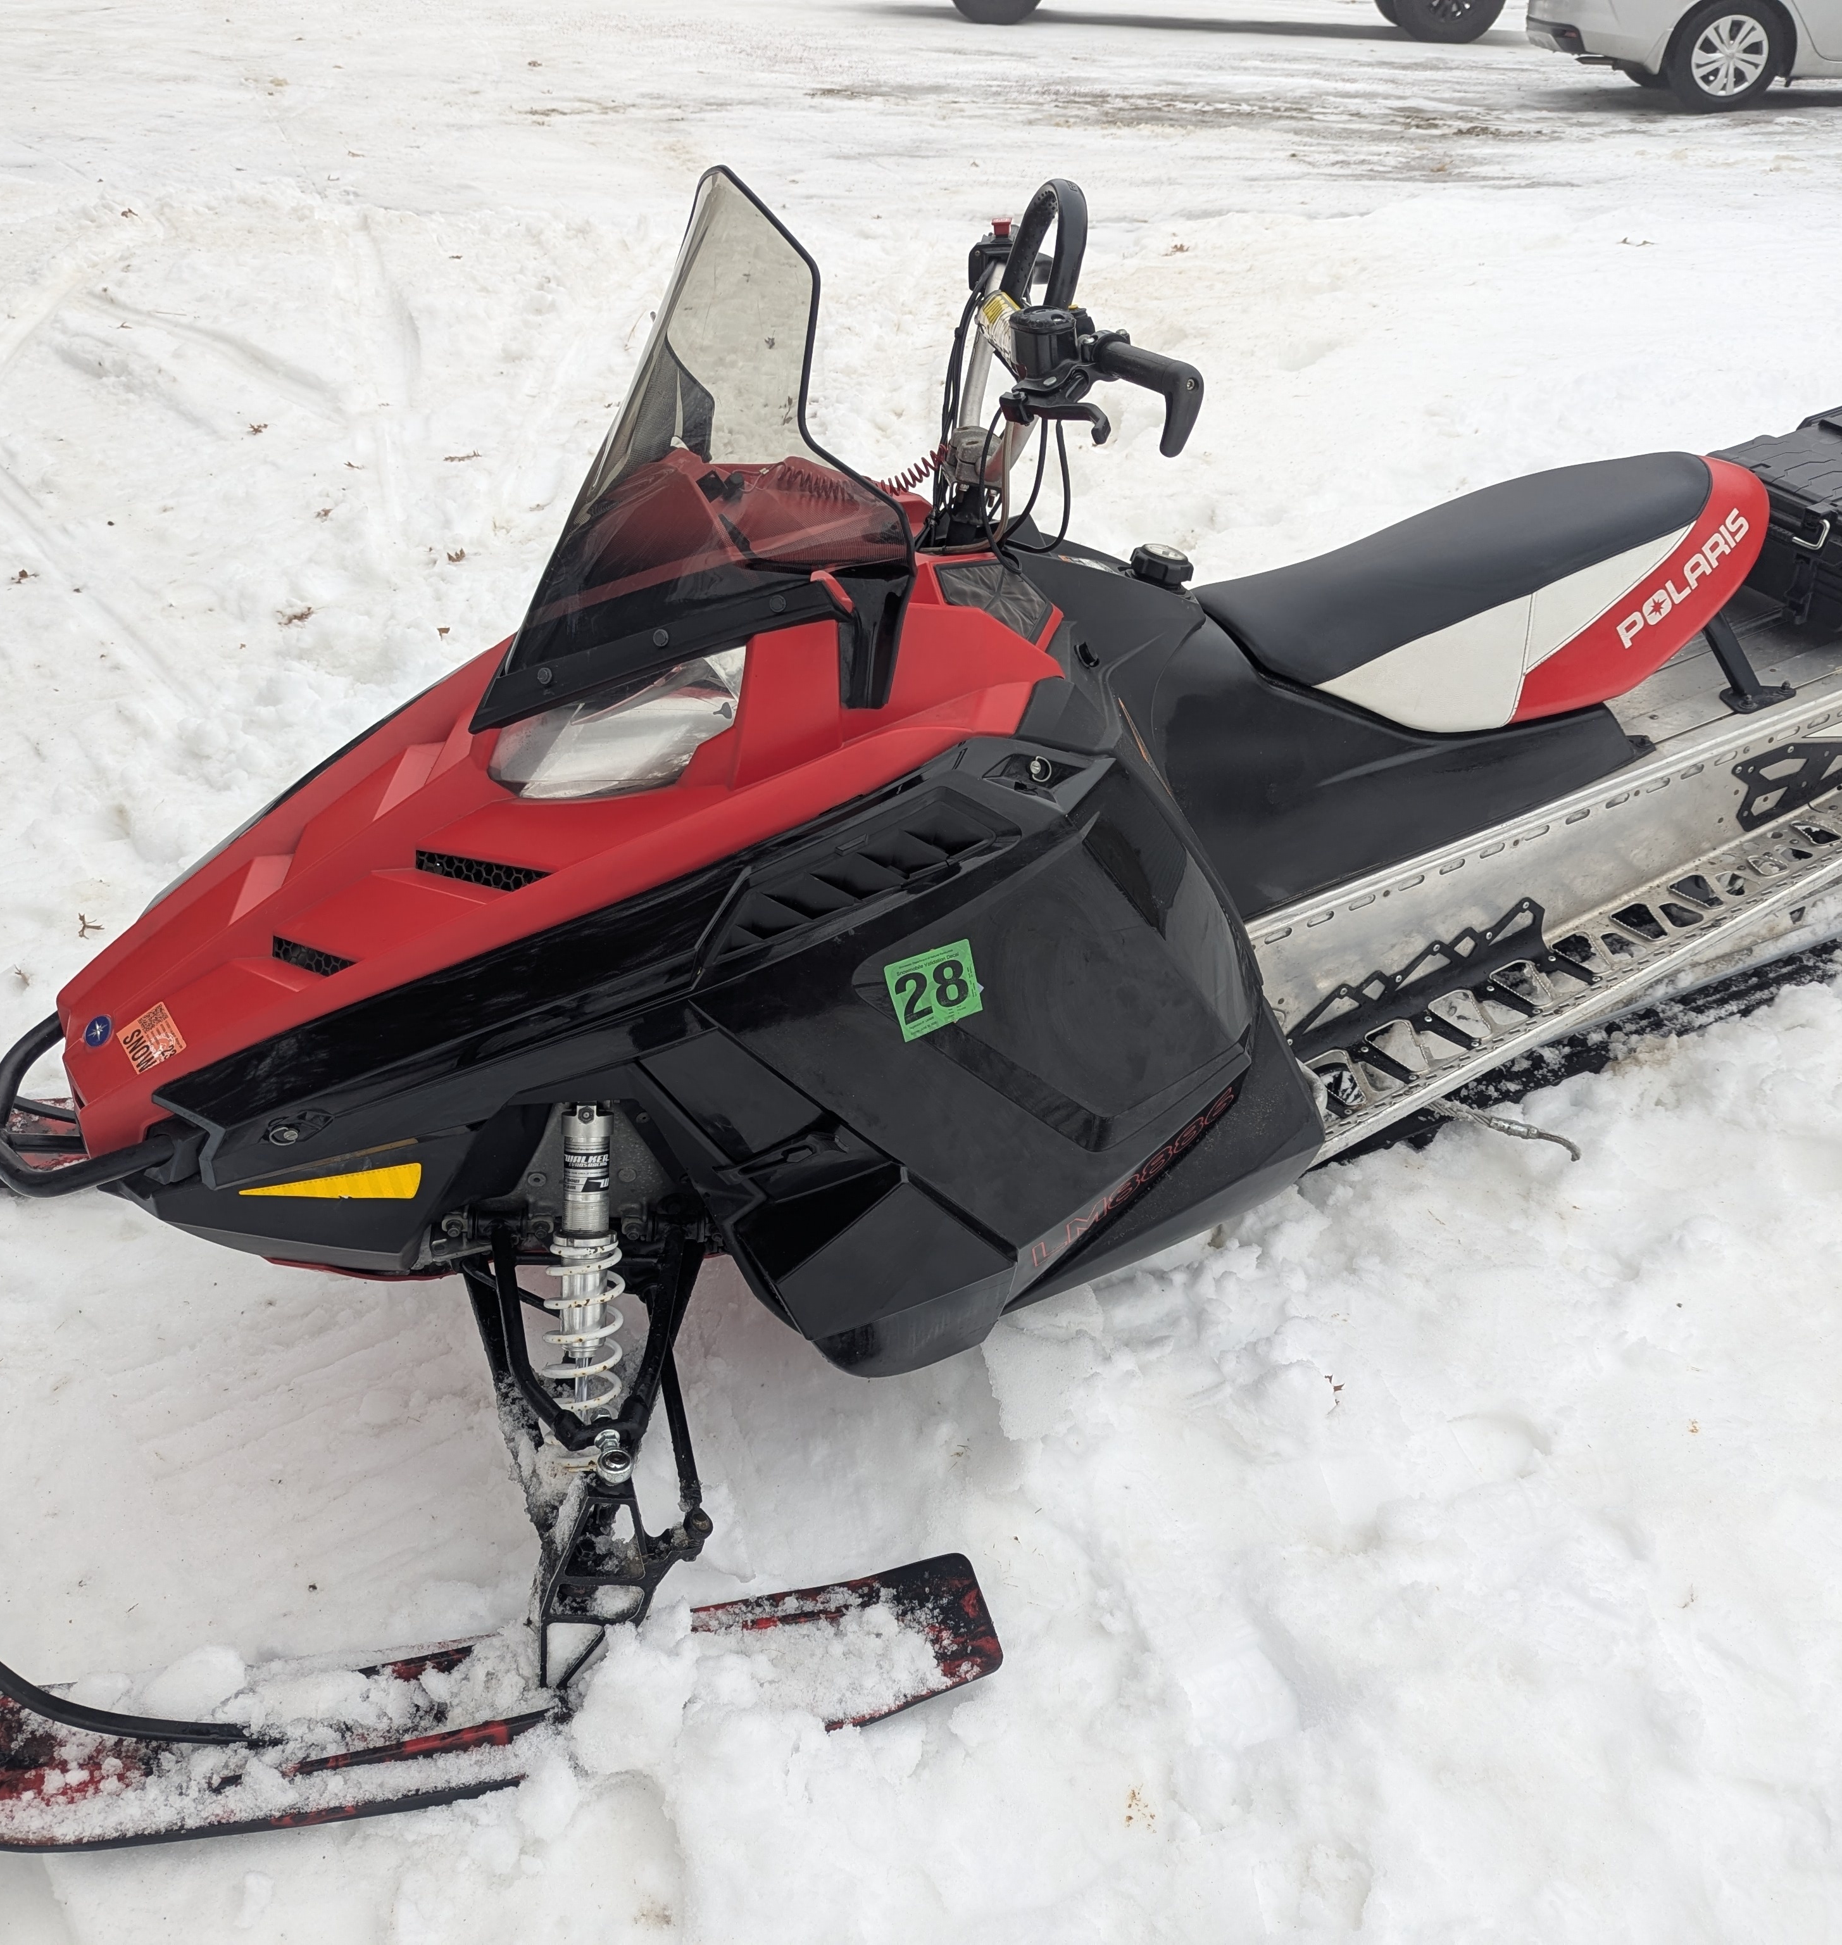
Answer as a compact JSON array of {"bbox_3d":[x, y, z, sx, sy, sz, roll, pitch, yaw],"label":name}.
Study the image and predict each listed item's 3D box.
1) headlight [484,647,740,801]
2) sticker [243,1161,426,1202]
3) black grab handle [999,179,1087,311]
[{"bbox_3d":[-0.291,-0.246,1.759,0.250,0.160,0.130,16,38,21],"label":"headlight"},{"bbox_3d":[-0.587,0.215,1.791,0.176,0.045,0.005,-4,35,-7],"label":"sticker"},{"bbox_3d":[0.119,-0.702,1.749,0.035,0.125,0.130,5,32,-18],"label":"black grab handle"}]

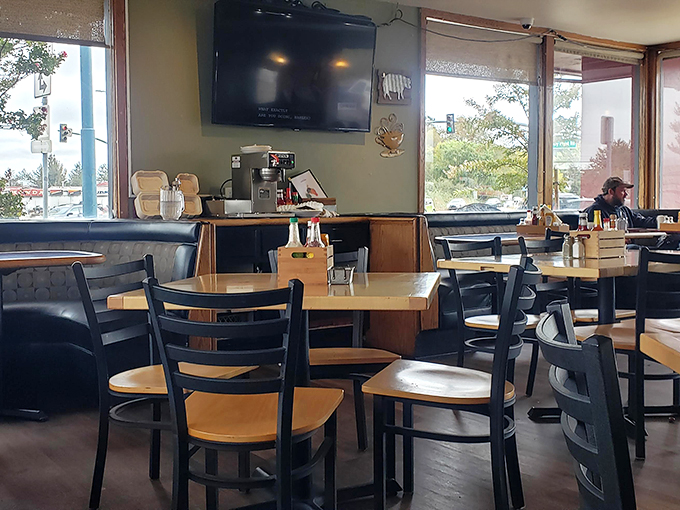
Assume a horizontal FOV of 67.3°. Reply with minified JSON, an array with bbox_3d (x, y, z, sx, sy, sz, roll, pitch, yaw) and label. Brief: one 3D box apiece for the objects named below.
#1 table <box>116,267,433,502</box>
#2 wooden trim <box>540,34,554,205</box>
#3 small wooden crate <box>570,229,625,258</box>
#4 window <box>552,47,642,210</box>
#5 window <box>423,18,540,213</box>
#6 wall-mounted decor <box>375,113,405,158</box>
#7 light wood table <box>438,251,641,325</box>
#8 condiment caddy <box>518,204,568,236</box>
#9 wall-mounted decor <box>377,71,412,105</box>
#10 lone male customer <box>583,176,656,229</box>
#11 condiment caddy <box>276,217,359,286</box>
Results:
[{"bbox_3d":[-0.144,0.468,1.683,0.920,0.757,0.610,0,4,14],"label":"table"},{"bbox_3d":[1.901,-1.210,4.679,0.143,1.544,0.100,-3,4,-22],"label":"wooden trim"},{"bbox_3d":[1.227,-0.051,2.445,0.200,0.120,0.134,-4,4,-34],"label":"small wooden crate"},{"bbox_3d":[2.540,-1.223,4.999,1.205,1.570,0.100,-3,4,-22],"label":"window"},{"bbox_3d":[1.275,-1.210,4.472,1.244,1.669,0.100,-3,4,-22],"label":"window"},{"bbox_3d":[0.399,-0.959,4.100,0.272,0.365,0.030,-3,4,-22],"label":"wall-mounted decor"},{"bbox_3d":[1.189,0.387,2.462,1.180,0.757,0.770,-4,4,-34],"label":"light wood table"},{"bbox_3d":[1.564,-0.259,3.944,0.340,0.250,0.220,2,5,40],"label":"condiment caddy"},{"bbox_3d":[0.439,-1.343,4.095,0.328,0.268,0.030,-3,4,-22],"label":"wall-mounted decor"},{"bbox_3d":[2.635,-0.055,4.587,0.800,1.298,0.520,0,4,25],"label":"lone male customer"},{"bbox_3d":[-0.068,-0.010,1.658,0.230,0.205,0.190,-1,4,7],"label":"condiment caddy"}]

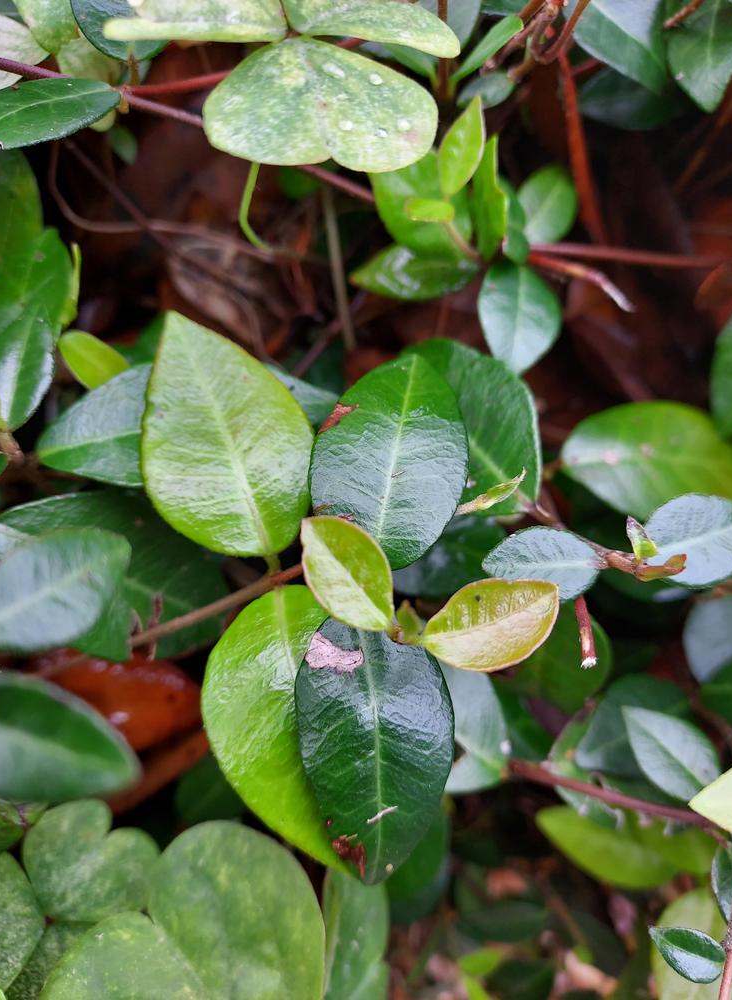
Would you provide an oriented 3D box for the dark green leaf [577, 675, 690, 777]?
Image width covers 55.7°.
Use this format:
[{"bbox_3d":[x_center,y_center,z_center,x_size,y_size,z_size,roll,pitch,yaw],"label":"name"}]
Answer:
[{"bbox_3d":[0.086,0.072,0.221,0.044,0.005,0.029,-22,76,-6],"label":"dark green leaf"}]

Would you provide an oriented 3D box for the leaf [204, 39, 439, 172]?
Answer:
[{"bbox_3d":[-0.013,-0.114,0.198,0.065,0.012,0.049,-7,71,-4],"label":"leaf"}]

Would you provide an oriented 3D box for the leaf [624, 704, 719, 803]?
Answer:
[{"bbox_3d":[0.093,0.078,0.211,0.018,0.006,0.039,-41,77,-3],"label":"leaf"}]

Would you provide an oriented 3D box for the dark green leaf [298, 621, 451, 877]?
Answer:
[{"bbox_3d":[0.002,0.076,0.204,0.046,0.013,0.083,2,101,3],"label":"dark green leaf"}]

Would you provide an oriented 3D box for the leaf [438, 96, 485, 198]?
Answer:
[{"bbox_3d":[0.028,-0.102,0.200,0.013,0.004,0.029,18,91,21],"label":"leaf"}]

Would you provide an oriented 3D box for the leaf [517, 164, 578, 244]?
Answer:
[{"bbox_3d":[0.067,-0.107,0.253,0.023,0.007,0.032,26,86,0],"label":"leaf"}]

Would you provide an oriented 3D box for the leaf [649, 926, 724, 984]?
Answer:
[{"bbox_3d":[0.094,0.134,0.205,0.022,0.007,0.013,19,69,5],"label":"leaf"}]

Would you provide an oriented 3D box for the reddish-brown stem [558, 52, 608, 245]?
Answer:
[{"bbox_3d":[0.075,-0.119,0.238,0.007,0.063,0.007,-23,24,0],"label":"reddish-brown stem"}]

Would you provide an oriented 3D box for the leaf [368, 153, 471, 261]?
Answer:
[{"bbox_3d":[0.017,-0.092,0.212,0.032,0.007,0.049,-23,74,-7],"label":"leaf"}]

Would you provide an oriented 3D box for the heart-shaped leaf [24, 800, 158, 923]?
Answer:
[{"bbox_3d":[-0.085,0.112,0.210,0.039,0.010,0.035,37,83,3],"label":"heart-shaped leaf"}]

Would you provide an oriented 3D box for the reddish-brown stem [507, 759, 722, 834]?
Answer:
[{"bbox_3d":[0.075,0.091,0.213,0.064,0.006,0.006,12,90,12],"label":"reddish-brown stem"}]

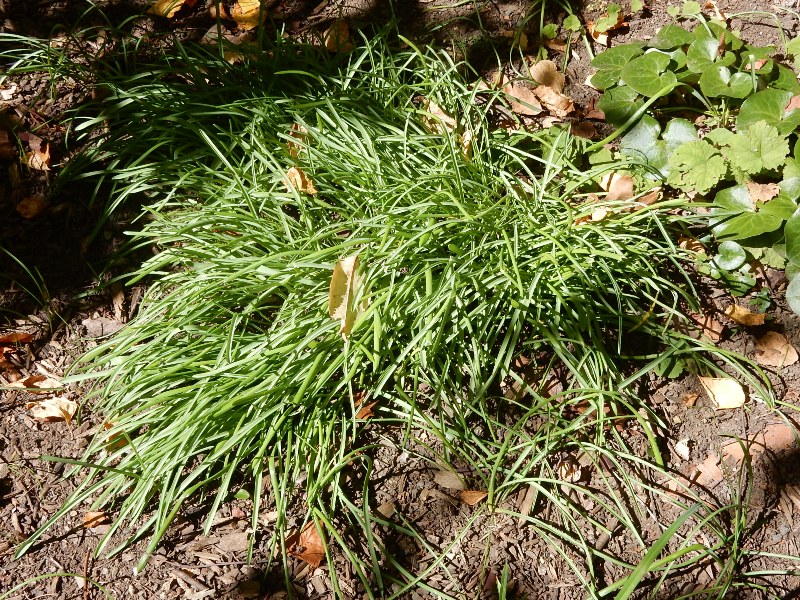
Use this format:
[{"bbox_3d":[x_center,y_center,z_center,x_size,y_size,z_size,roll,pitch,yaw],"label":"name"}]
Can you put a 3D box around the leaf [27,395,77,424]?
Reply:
[{"bbox_3d":[-0.406,0.128,1.368,0.059,0.020,0.023,-2,48,-2],"label":"leaf"}]

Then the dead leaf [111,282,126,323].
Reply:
[{"bbox_3d":[-0.355,0.005,1.488,0.017,0.012,0.059,-10,51,-9],"label":"dead leaf"}]

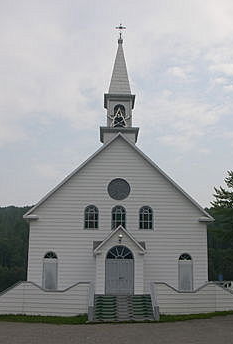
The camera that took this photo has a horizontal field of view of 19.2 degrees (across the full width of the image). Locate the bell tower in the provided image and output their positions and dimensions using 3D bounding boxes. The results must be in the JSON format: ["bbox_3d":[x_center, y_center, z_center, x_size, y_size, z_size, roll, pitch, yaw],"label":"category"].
[{"bbox_3d":[0.216,-5.956,47.462,2.639,8.932,2.639,1,-10,-3],"label":"bell tower"}]

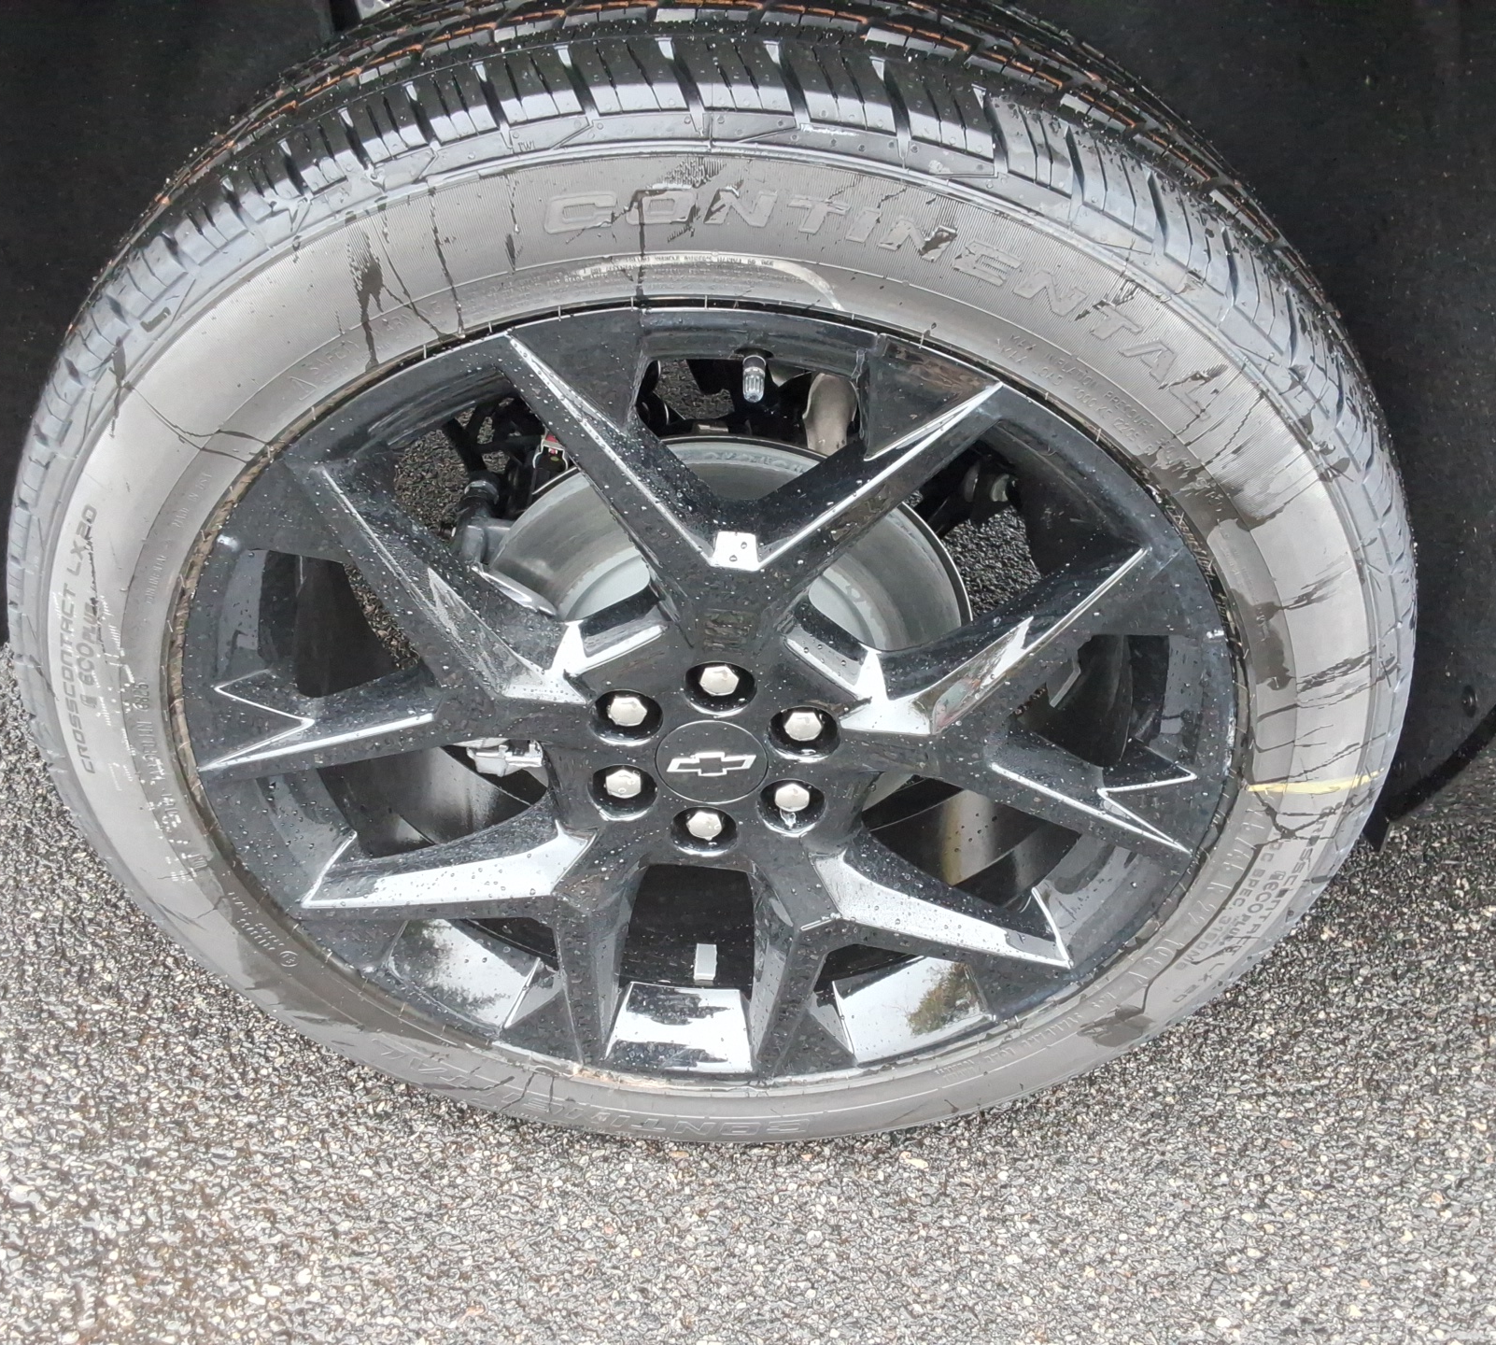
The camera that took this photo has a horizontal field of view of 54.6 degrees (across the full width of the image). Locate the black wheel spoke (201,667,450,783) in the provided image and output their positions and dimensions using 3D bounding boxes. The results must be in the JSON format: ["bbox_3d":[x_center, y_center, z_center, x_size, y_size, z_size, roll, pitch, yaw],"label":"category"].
[{"bbox_3d":[-0.245,0.026,0.851,0.148,0.046,0.045,-8,40,8],"label":"black wheel spoke"}]

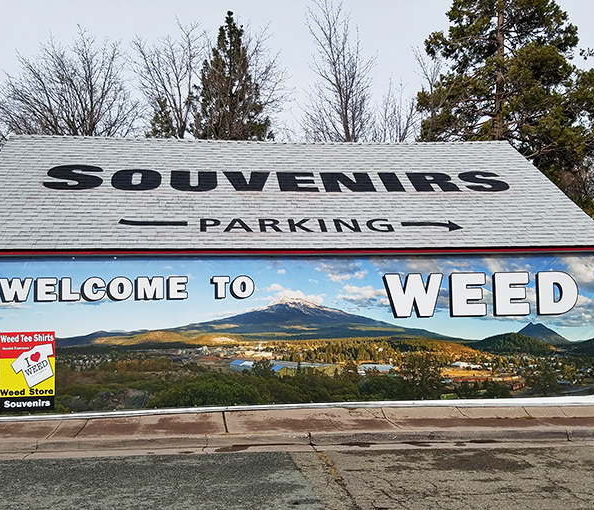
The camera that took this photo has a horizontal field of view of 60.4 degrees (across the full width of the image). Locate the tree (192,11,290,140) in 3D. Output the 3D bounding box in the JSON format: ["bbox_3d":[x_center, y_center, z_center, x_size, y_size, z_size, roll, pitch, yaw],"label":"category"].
[{"bbox_3d":[-2.739,-4.097,21.700,4.500,12.800,4.500,-1,-3,0],"label":"tree"}]

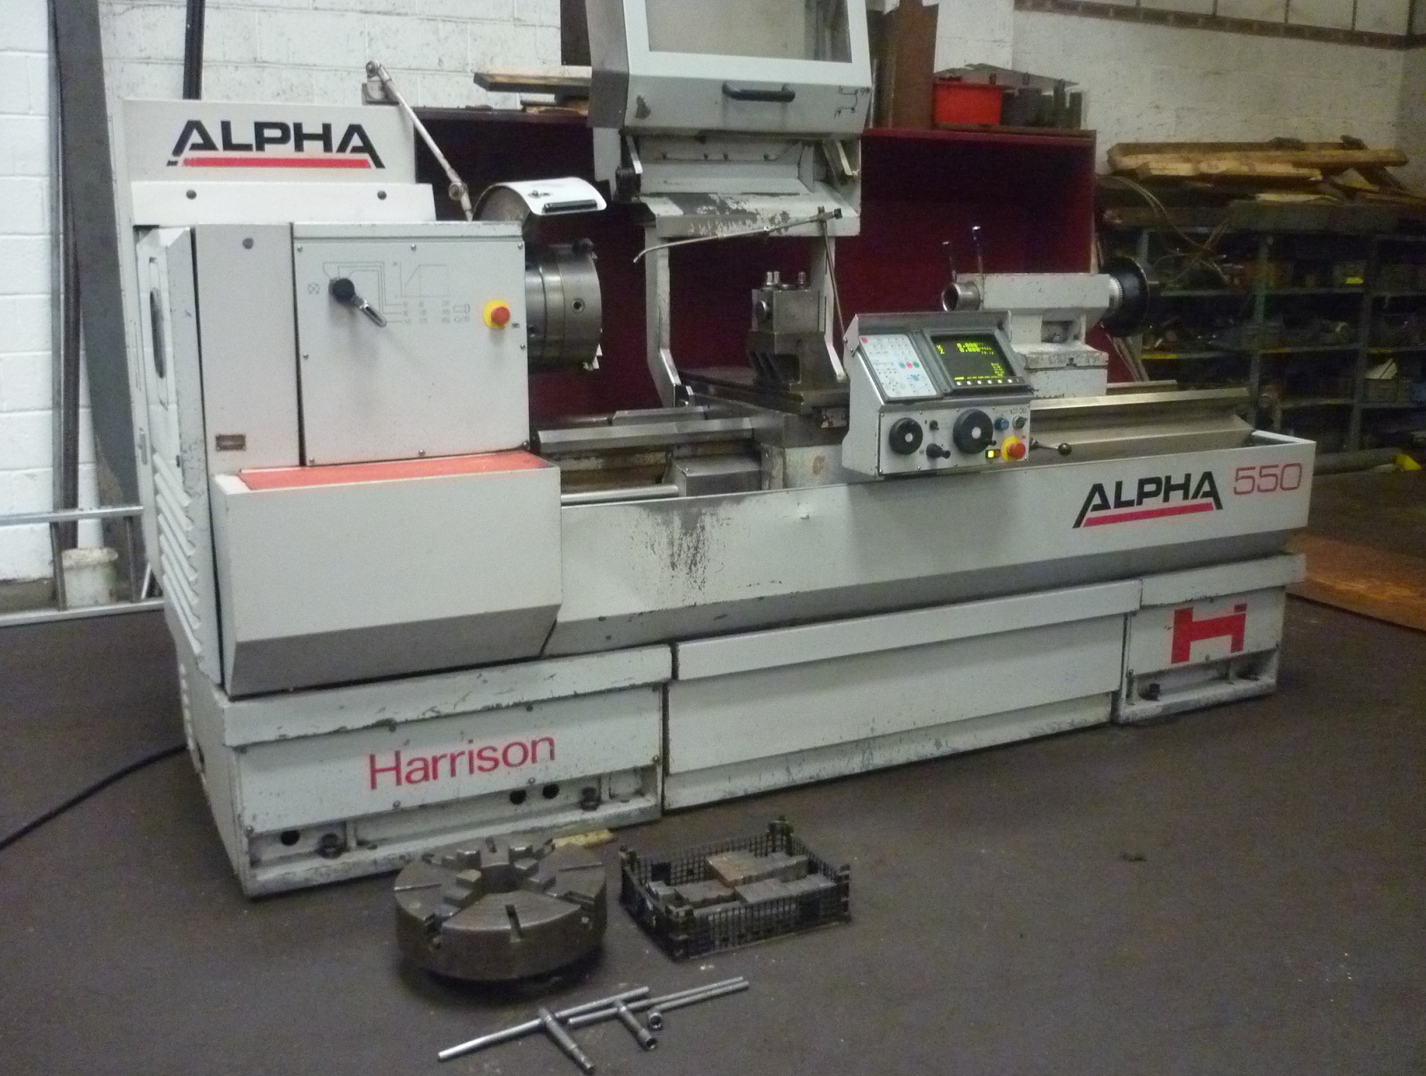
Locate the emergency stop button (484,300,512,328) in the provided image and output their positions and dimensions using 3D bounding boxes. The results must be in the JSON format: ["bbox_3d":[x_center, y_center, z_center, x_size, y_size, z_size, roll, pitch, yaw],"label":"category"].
[{"bbox_3d":[-0.463,-0.485,2.971,0.061,0.061,0.037,-6,14,-26],"label":"emergency stop button"}]

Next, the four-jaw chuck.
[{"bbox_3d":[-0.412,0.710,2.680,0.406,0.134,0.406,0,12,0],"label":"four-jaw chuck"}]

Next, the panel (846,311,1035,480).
[{"bbox_3d":[0.534,-0.339,3.182,0.428,0.362,0.193,-6,14,-26],"label":"panel"}]

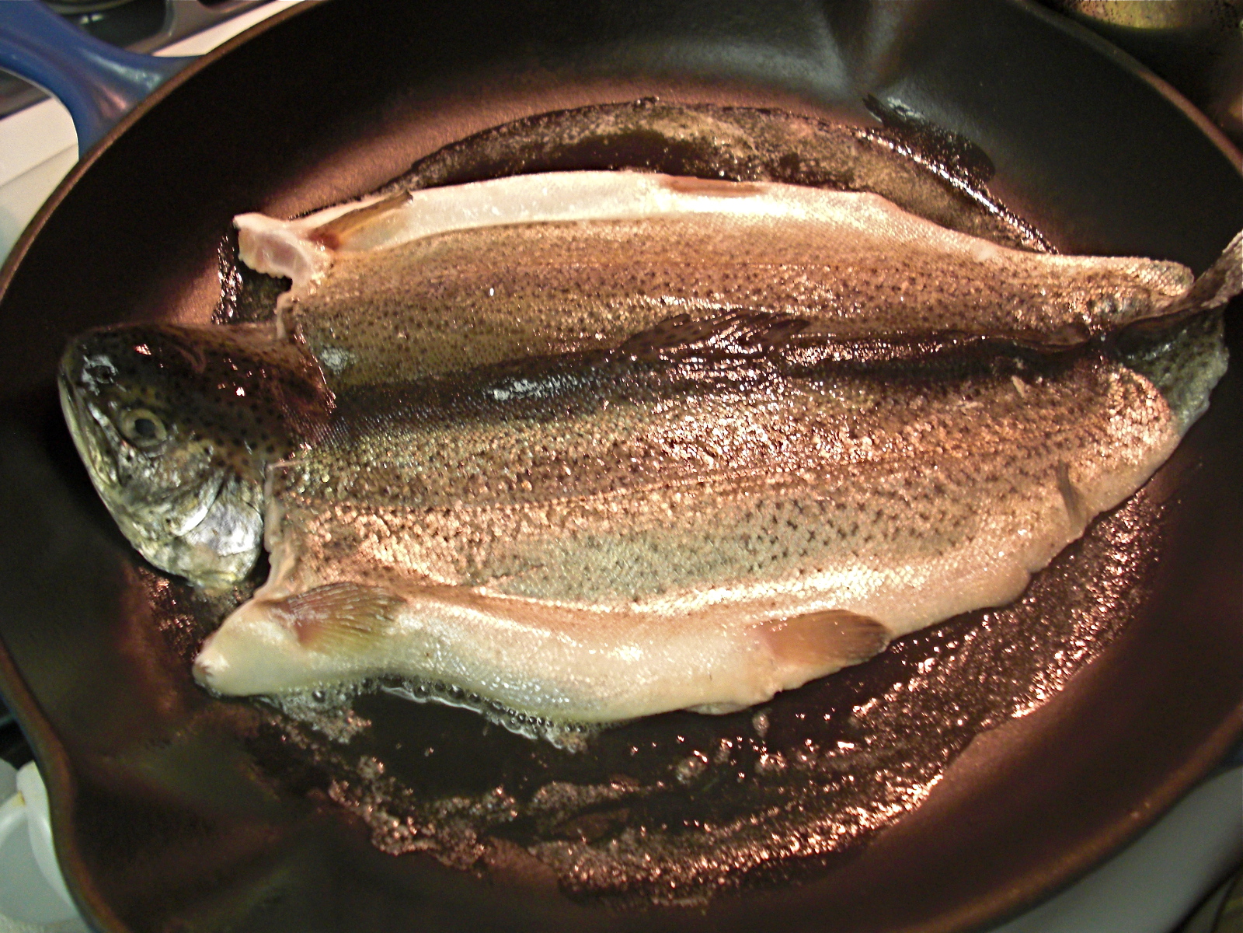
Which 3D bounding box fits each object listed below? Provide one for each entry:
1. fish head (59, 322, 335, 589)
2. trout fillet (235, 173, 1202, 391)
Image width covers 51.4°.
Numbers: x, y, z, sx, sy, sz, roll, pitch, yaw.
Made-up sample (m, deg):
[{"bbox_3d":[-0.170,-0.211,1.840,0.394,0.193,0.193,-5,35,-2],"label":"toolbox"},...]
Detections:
[{"bbox_3d":[-0.097,-0.005,0.296,0.063,0.041,0.052,10,53,10],"label":"fish head"},{"bbox_3d":[0.018,-0.056,0.341,0.245,0.024,0.083,-1,52,2],"label":"trout fillet"}]

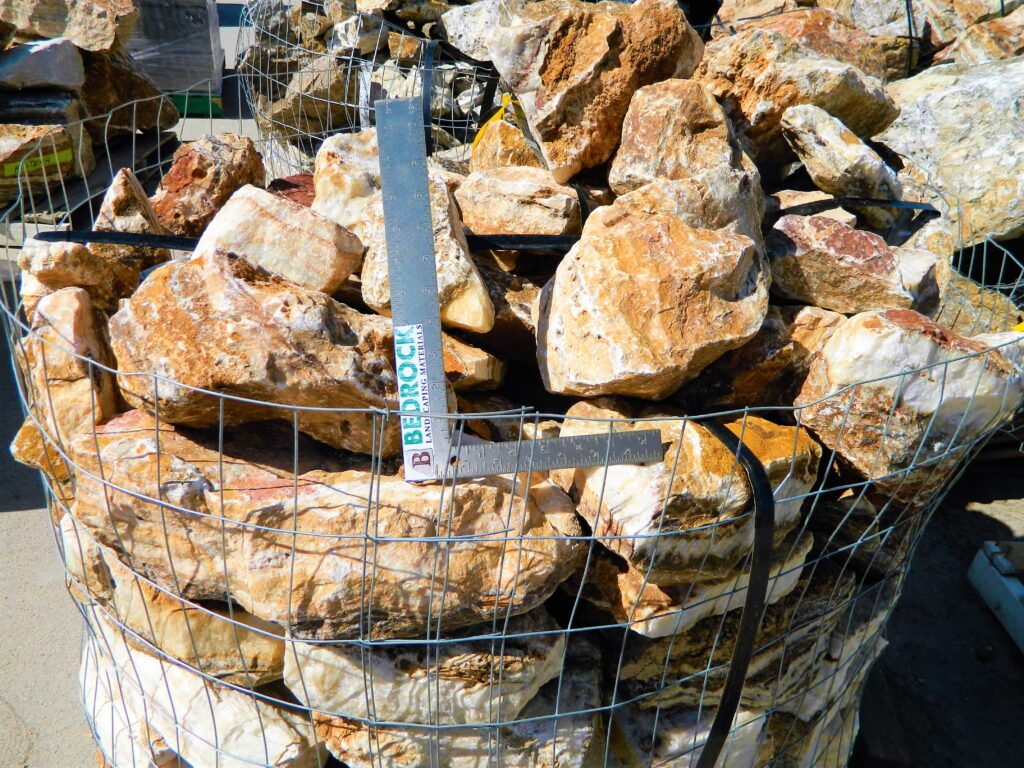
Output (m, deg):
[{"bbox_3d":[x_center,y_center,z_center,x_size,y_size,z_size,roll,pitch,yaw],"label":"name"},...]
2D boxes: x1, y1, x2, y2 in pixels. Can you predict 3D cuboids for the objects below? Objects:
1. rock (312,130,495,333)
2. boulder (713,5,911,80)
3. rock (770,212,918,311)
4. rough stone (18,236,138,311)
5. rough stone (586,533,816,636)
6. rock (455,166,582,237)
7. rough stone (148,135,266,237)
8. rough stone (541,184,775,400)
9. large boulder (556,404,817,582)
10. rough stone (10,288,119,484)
[{"bbox_3d":[-0.095,-0.135,0.745,0.158,0.174,0.120,4,33,0],"label":"rock"},{"bbox_3d":[0.544,-0.602,1.500,0.335,0.140,0.220,4,33,0],"label":"boulder"},{"bbox_3d":[0.361,-0.134,0.910,0.152,0.077,0.120,12,30,13],"label":"rock"},{"bbox_3d":[-0.412,-0.101,0.790,0.100,0.070,0.090,4,33,0],"label":"rough stone"},{"bbox_3d":[0.154,0.133,0.789,0.210,0.082,0.150,-7,32,-15],"label":"rough stone"},{"bbox_3d":[0.005,-0.195,0.890,0.137,0.065,0.085,4,33,0],"label":"rock"},{"bbox_3d":[-0.328,-0.215,0.900,0.115,0.108,0.110,4,33,0],"label":"rough stone"},{"bbox_3d":[0.127,-0.092,0.790,0.202,0.177,0.180,5,29,0],"label":"rough stone"},{"bbox_3d":[0.146,0.088,0.705,0.215,0.125,0.150,-4,33,-12],"label":"large boulder"},{"bbox_3d":[-0.373,0.005,0.700,0.085,0.165,0.090,4,33,0],"label":"rough stone"}]

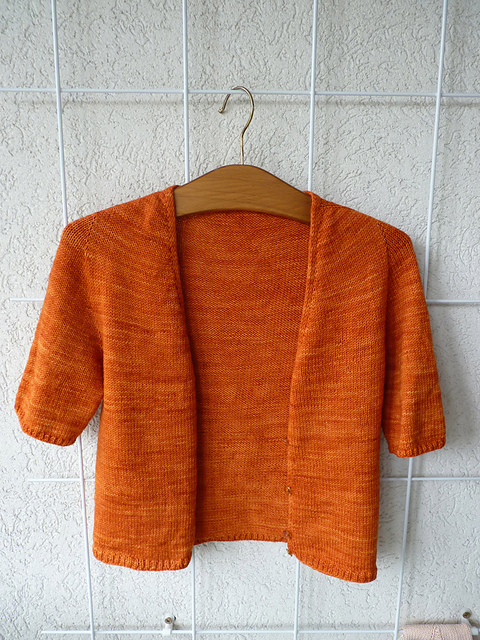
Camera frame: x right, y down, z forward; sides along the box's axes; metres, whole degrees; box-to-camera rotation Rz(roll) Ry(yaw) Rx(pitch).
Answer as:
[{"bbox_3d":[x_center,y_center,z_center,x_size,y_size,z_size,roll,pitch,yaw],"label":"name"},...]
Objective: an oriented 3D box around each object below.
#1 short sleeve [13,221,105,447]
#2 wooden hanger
[{"bbox_3d":[-0.217,0.021,0.605,0.111,0.283,0.080,5,11,-2],"label":"short sleeve"},{"bbox_3d":[-0.002,-0.167,0.594,0.420,0.206,0.035,-1,12,0],"label":"wooden hanger"}]

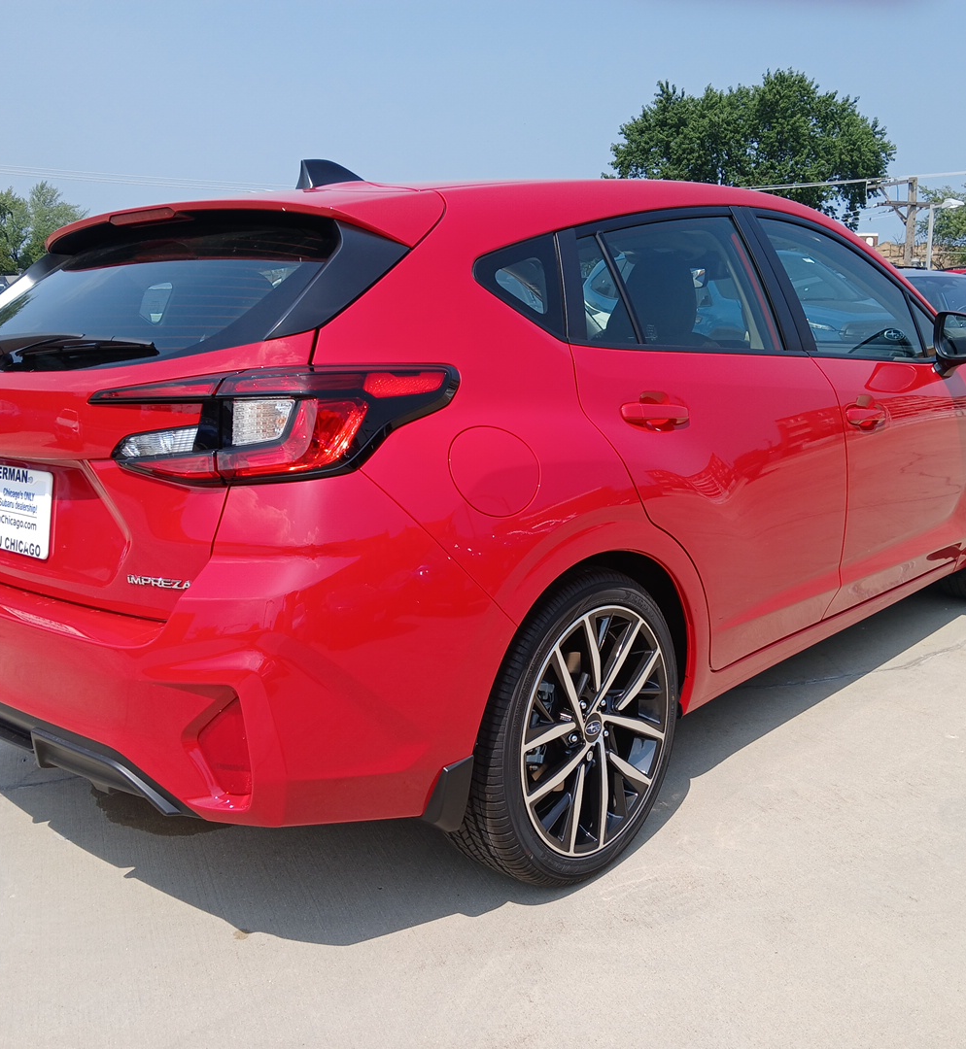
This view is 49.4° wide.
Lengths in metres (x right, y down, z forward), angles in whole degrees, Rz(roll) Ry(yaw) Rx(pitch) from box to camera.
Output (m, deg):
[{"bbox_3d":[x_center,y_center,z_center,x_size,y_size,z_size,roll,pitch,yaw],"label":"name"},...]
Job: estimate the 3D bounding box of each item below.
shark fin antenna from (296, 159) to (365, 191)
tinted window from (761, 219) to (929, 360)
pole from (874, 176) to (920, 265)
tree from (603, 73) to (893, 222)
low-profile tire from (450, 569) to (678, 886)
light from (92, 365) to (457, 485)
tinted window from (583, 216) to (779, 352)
[{"bbox_3d":[-0.362,-0.811,2.490,0.070,0.075,0.195,8,14,42],"label":"shark fin antenna"},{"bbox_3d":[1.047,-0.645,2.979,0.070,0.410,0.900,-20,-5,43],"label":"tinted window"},{"bbox_3d":[18.200,-11.700,46.000,2.000,7.500,0.500,1,11,14],"label":"pole"},{"bbox_3d":[14.900,-17.600,58.000,15.700,15.000,14.500,1,11,14],"label":"tree"},{"bbox_3d":[0.145,0.383,2.086,0.228,0.635,0.635,8,14,42],"label":"low-profile tire"},{"bbox_3d":[-0.342,-0.161,1.706,0.460,0.190,0.420,8,14,42],"label":"light"},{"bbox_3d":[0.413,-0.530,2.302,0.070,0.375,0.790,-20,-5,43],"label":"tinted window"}]

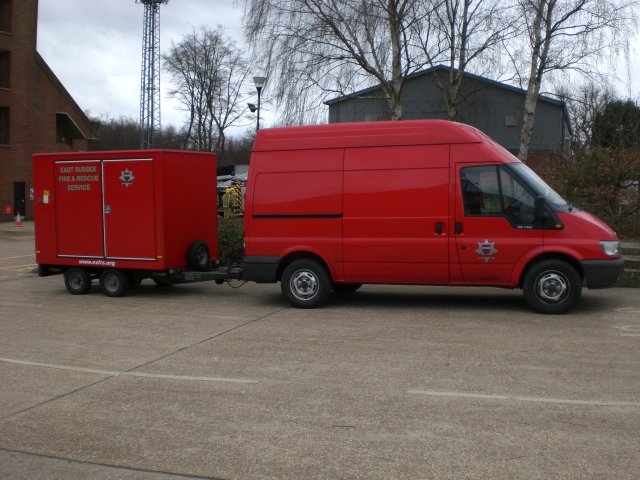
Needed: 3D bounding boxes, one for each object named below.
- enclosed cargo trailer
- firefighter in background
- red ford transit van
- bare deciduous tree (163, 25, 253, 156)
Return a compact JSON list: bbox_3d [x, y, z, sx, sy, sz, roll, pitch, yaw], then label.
[{"bbox_3d":[-2.691,-0.264,11.508,3.670,2.280,1.550,1,4,23],"label":"enclosed cargo trailer"},{"bbox_3d":[-4.944,-1.847,37.960,0.600,1.840,0.420,0,4,9],"label":"firefighter in background"},{"bbox_3d":[1.621,-0.370,10.325,5.200,2.570,2.060,0,4,10],"label":"red ford transit van"},{"bbox_3d":[-8.723,-9.346,54.481,7.100,14.600,7.000,-1,4,0],"label":"bare deciduous tree"}]

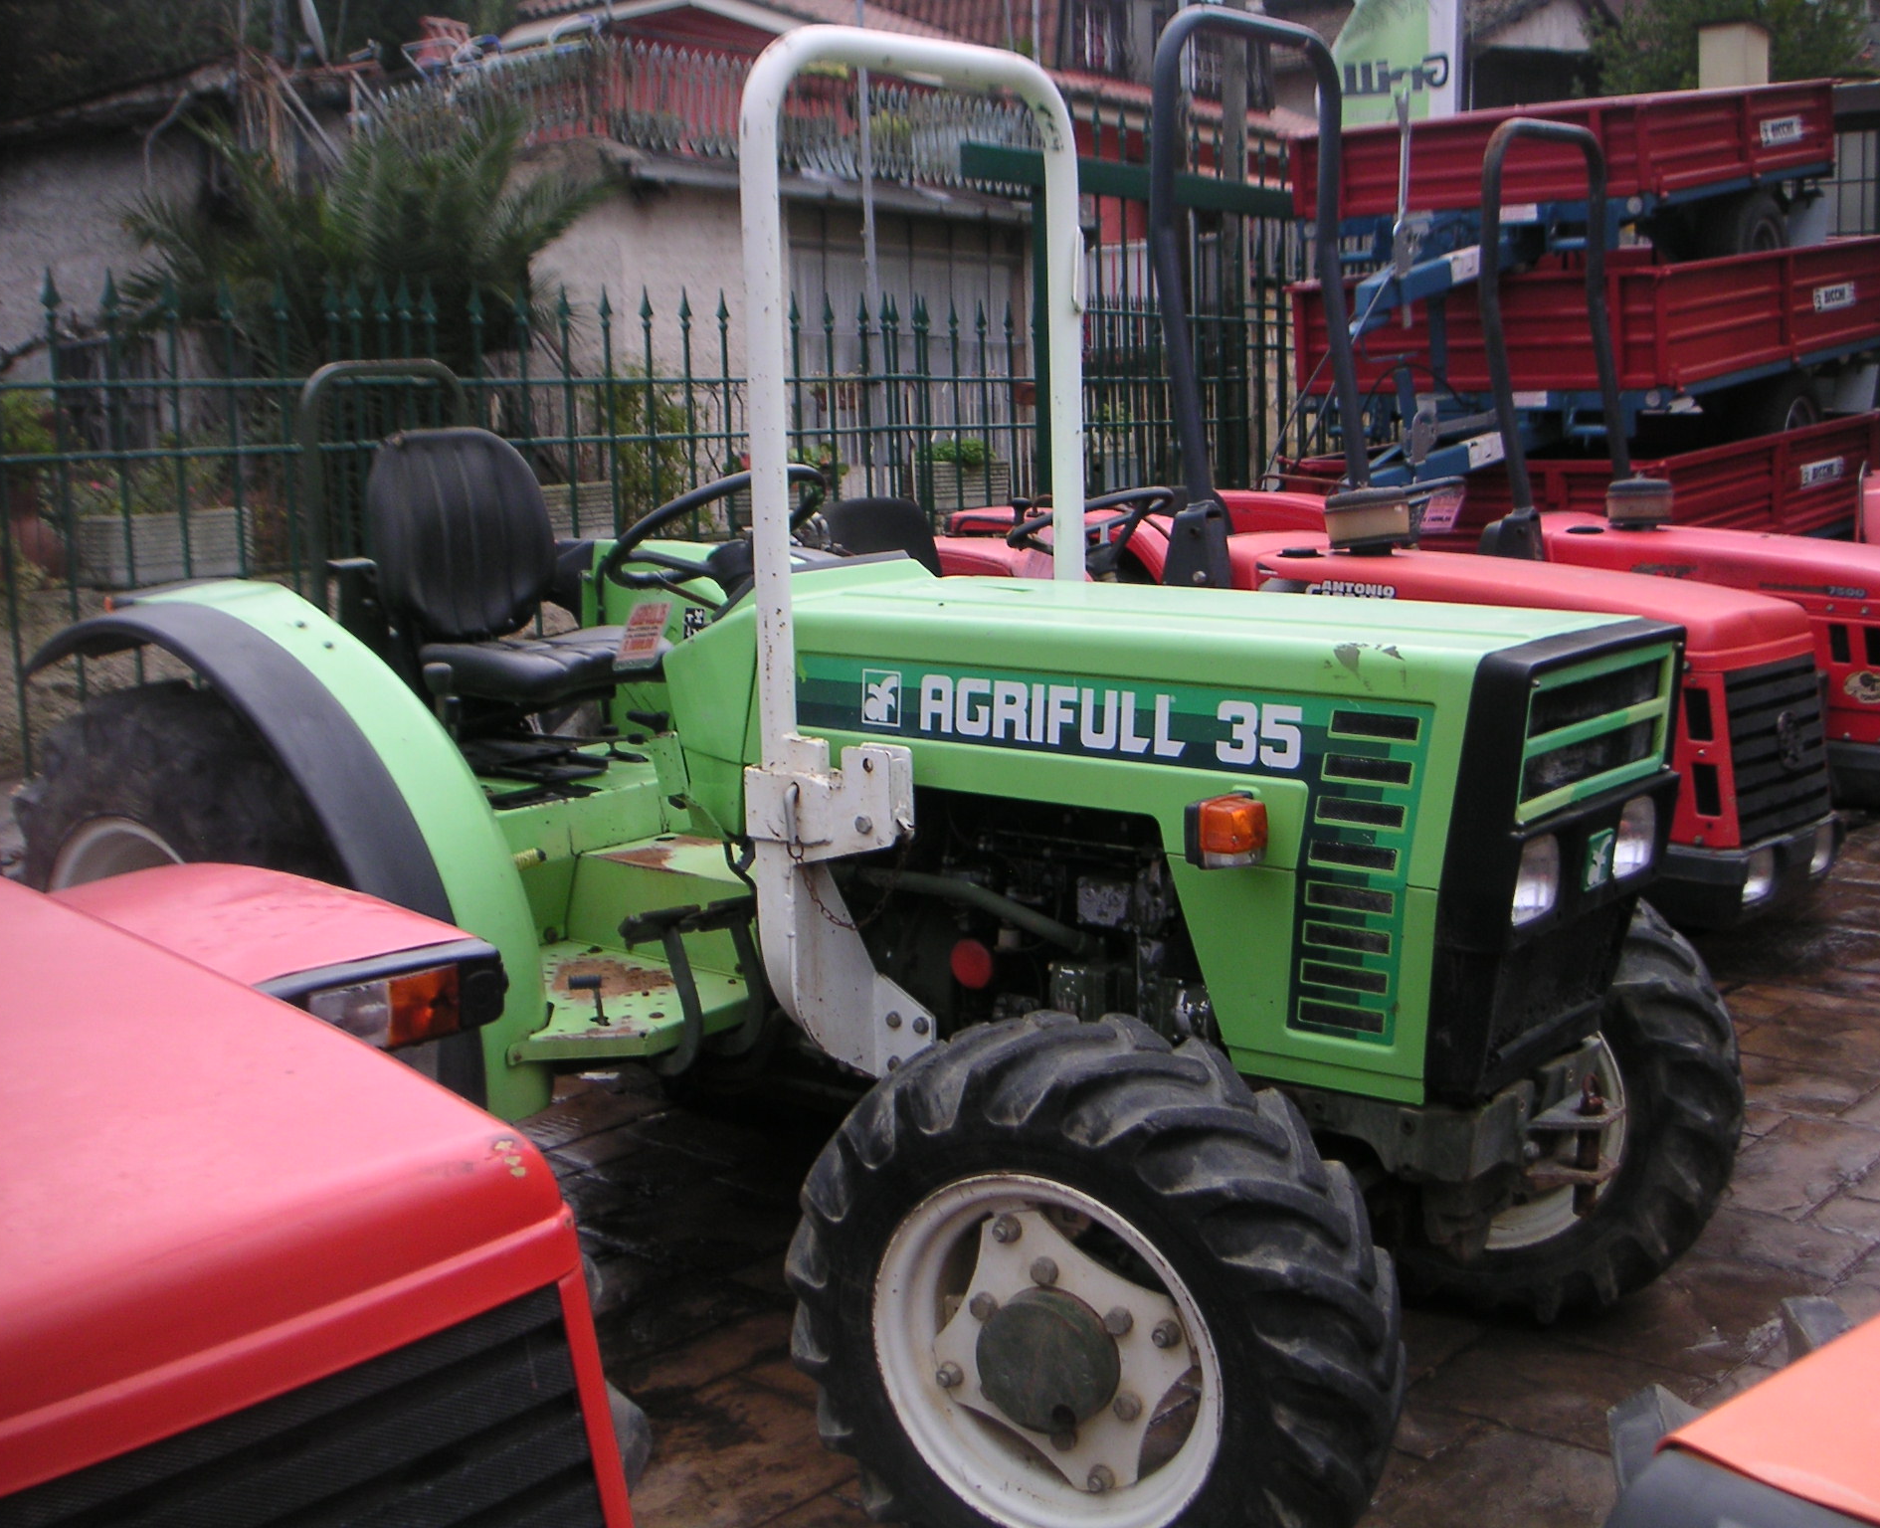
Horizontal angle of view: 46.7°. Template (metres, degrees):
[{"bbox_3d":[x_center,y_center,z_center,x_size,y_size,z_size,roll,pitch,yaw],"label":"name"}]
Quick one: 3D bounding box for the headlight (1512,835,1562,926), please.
[{"bbox_3d":[0.708,0.140,2.671,0.070,0.103,0.126,6,12,38],"label":"headlight"}]

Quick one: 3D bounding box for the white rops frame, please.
[{"bbox_3d":[0.070,-0.335,3.316,0.320,1.489,0.829,6,12,38],"label":"white rops frame"}]

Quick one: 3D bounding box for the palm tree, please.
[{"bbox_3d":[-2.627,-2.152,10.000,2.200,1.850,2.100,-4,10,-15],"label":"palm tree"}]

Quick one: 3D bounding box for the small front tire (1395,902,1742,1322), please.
[{"bbox_3d":[0.907,0.522,3.546,0.767,0.767,0.211,4,11,29],"label":"small front tire"}]

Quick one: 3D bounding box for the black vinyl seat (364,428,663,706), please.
[{"bbox_3d":[-0.681,-0.377,3.913,0.610,0.465,0.481,7,12,40],"label":"black vinyl seat"}]

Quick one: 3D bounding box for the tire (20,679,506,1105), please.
[{"bbox_3d":[-1.194,0.402,3.545,1.081,1.081,0.256,7,13,41],"label":"tire"}]

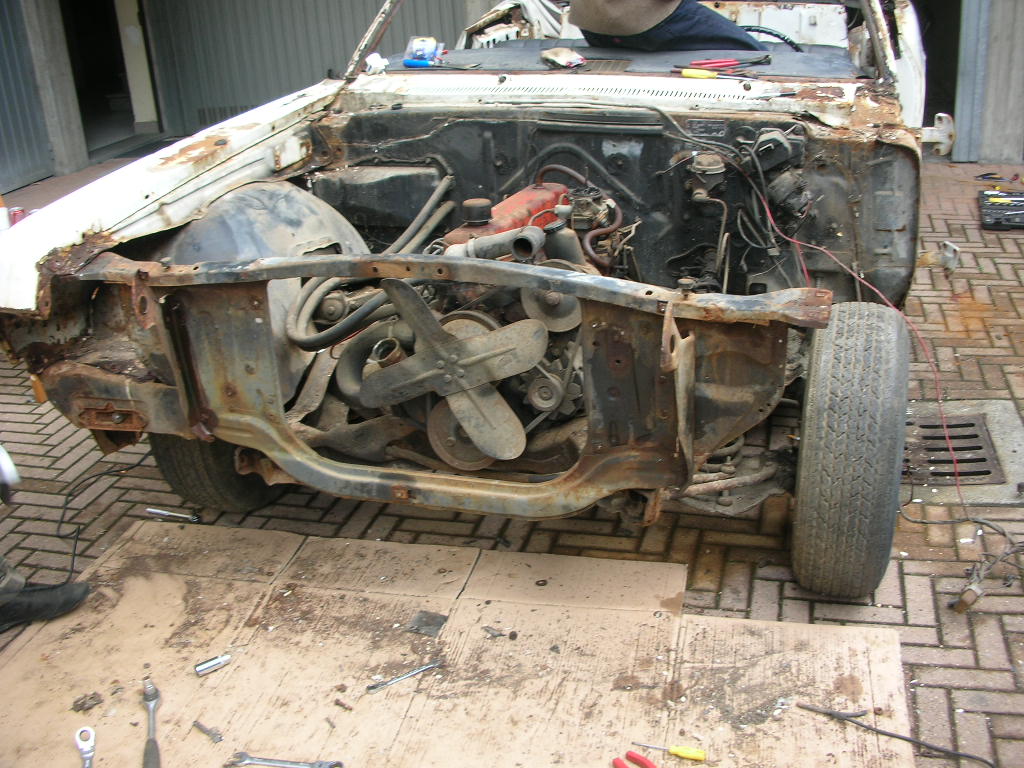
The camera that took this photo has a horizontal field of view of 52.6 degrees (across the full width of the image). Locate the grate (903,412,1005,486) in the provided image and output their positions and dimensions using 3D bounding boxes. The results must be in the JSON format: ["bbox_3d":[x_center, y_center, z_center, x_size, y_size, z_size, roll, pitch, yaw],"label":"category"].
[{"bbox_3d":[1.060,0.173,2.736,0.385,0.040,0.385,1,23,14],"label":"grate"}]

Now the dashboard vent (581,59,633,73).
[{"bbox_3d":[0.234,-0.831,2.730,0.165,0.020,0.100,5,34,21],"label":"dashboard vent"}]

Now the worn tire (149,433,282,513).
[{"bbox_3d":[-0.698,0.021,2.627,0.170,0.595,0.595,1,23,14],"label":"worn tire"}]

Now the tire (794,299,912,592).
[{"bbox_3d":[0.665,0.133,2.109,0.172,0.595,0.595,2,24,15],"label":"tire"}]

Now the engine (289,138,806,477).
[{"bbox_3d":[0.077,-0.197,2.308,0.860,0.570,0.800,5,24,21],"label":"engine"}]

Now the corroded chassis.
[{"bbox_3d":[-0.201,-0.010,1.954,1.540,0.520,0.320,5,24,21],"label":"corroded chassis"}]

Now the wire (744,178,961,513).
[{"bbox_3d":[0.743,-0.025,2.274,0.540,0.740,0.480,5,24,21],"label":"wire"}]

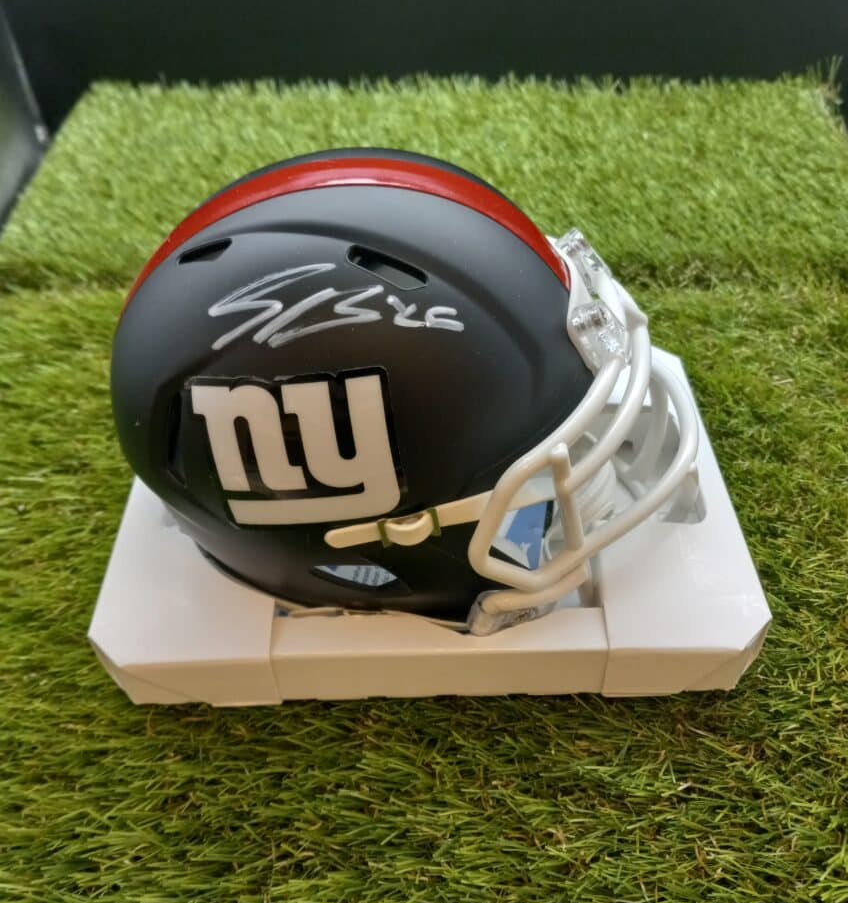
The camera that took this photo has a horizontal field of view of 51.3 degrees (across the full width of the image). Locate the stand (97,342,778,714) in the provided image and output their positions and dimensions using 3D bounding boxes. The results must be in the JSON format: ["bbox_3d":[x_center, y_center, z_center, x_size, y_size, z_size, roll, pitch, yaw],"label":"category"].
[{"bbox_3d":[0.001,0.017,0.294,0.190,0.024,0.132,-1,46,0],"label":"stand"}]

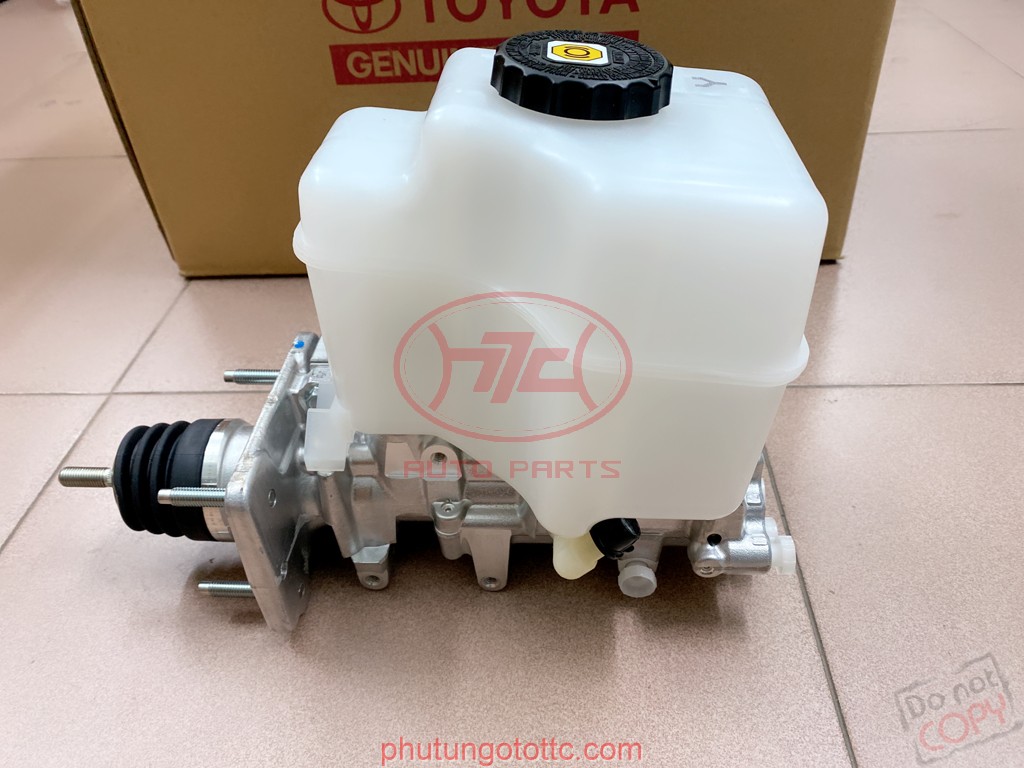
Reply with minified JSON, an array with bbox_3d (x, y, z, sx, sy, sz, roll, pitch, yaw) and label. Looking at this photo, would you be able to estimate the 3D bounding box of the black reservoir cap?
[{"bbox_3d":[0.025,-0.108,0.265,0.063,0.011,0.063,3,39,-2],"label":"black reservoir cap"}]

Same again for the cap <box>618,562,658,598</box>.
[{"bbox_3d":[0.056,0.087,0.342,0.017,0.017,0.009,3,40,-2],"label":"cap"}]

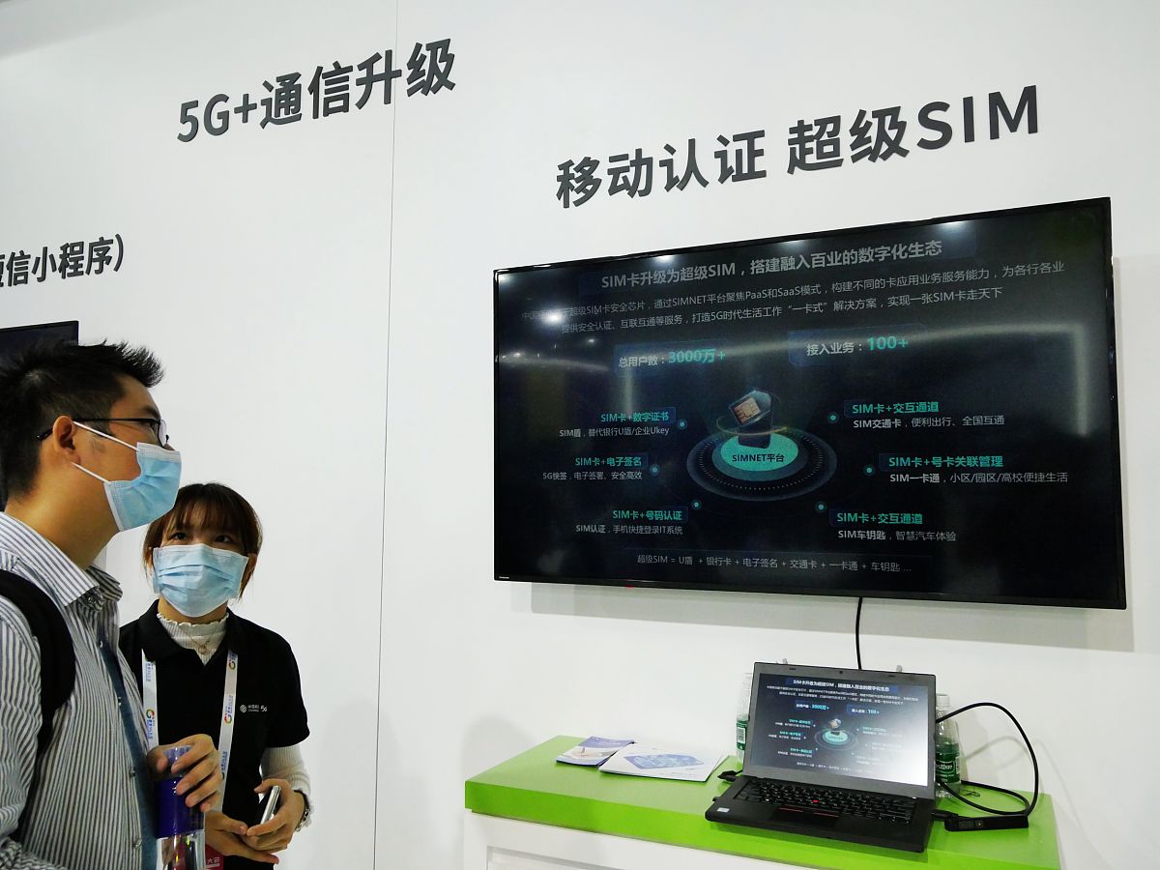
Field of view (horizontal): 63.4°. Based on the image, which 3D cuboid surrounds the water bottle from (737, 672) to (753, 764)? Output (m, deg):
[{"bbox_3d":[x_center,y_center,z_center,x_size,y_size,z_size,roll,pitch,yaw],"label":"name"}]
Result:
[{"bbox_3d":[0.352,0.587,1.942,0.061,0.178,0.061,-2,-5,25],"label":"water bottle"}]

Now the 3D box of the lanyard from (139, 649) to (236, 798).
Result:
[{"bbox_3d":[-0.611,0.455,1.470,0.150,0.260,0.100,3,-5,-31],"label":"lanyard"}]

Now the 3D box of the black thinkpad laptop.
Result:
[{"bbox_3d":[0.434,0.543,1.639,0.337,0.218,0.321,-2,-5,25],"label":"black thinkpad laptop"}]

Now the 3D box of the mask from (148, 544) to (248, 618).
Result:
[{"bbox_3d":[-0.592,0.228,1.460,0.143,0.113,0.090,3,-5,-23],"label":"mask"}]

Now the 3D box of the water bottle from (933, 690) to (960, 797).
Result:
[{"bbox_3d":[0.671,0.573,1.740,0.061,0.179,0.061,-2,-5,25],"label":"water bottle"}]

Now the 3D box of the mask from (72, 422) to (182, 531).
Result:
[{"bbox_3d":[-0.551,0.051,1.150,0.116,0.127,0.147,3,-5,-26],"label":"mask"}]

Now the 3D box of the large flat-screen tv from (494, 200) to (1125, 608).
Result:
[{"bbox_3d":[0.381,-0.040,1.902,1.232,0.708,0.065,-2,-3,25],"label":"large flat-screen tv"}]

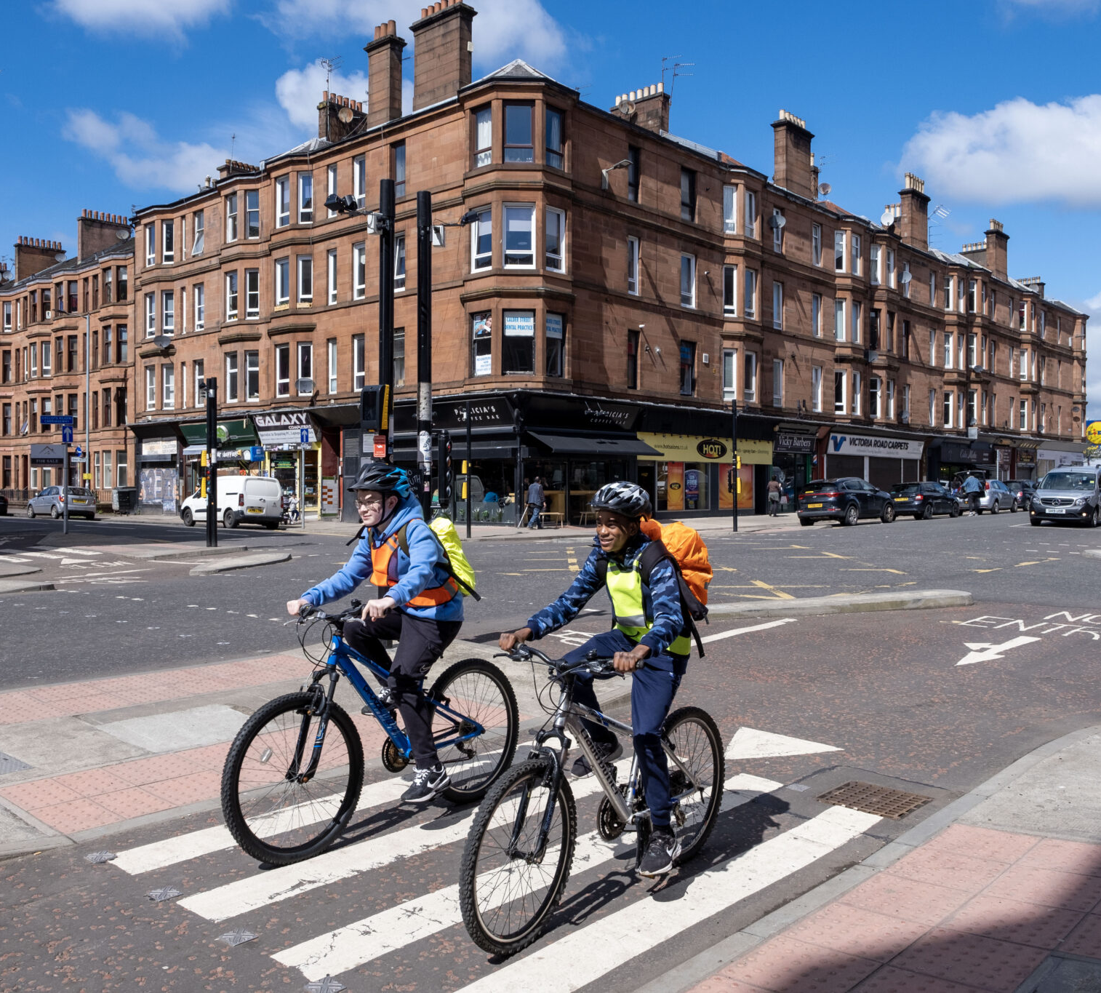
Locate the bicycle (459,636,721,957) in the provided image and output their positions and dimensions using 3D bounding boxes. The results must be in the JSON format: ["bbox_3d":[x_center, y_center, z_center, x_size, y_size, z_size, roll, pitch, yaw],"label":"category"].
[{"bbox_3d":[0.236,1.066,4.160,0.620,1.030,1.700,3,2,39],"label":"bicycle"}]

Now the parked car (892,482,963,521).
[{"bbox_3d":[14.420,0.125,41.700,1.740,1.460,4.050,1,1,41],"label":"parked car"}]

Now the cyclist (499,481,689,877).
[{"bbox_3d":[0.275,0.707,4.170,0.620,1.520,0.720,3,2,39],"label":"cyclist"}]

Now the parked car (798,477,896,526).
[{"bbox_3d":[10.500,0.150,38.000,1.860,1.640,4.480,0,0,41],"label":"parked car"}]

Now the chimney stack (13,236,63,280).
[{"bbox_3d":[-34.332,-15.632,72.572,0.750,3.050,3.150,0,0,43],"label":"chimney stack"}]

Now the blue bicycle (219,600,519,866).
[{"bbox_3d":[-0.685,0.937,4.675,0.620,1.030,1.730,0,0,37],"label":"blue bicycle"}]

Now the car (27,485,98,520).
[{"bbox_3d":[-22.250,0.285,49.100,4.020,1.470,1.700,1,1,43],"label":"car"}]

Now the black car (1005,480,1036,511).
[{"bbox_3d":[23.000,-0.050,52.800,1.760,1.480,4.000,1,1,42],"label":"black car"}]

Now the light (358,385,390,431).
[{"bbox_3d":[-1.611,-0.801,9.800,0.210,0.420,0.210,0,1,15],"label":"light"}]

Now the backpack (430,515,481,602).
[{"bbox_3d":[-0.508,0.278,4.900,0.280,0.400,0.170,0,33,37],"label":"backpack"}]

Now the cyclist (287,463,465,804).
[{"bbox_3d":[-0.761,0.617,4.905,0.620,1.540,0.750,-3,-2,40],"label":"cyclist"}]

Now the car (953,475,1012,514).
[{"bbox_3d":[19.550,0.010,48.200,1.800,1.500,4.250,1,1,41],"label":"car"}]

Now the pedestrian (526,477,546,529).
[{"bbox_3d":[-0.485,0.195,34.500,0.520,1.680,0.480,0,0,42],"label":"pedestrian"}]

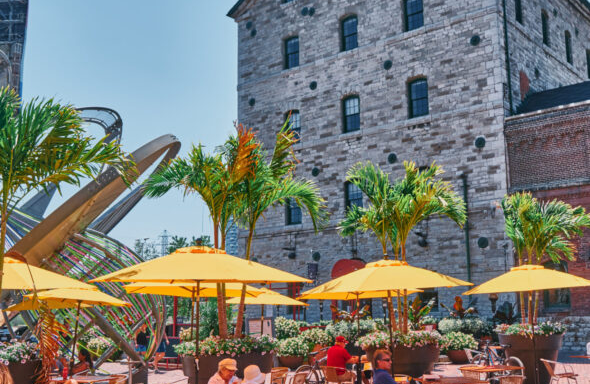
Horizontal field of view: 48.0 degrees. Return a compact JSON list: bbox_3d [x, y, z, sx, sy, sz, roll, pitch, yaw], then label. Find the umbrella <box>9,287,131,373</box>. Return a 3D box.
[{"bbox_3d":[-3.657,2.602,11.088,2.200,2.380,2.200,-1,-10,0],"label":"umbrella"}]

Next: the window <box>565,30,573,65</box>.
[{"bbox_3d":[21.479,-11.288,51.989,0.250,2.700,1.400,-10,-15,39],"label":"window"}]

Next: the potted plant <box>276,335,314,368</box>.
[{"bbox_3d":[-0.015,4.945,20.445,1.060,1.020,1.060,-1,-10,0],"label":"potted plant"}]

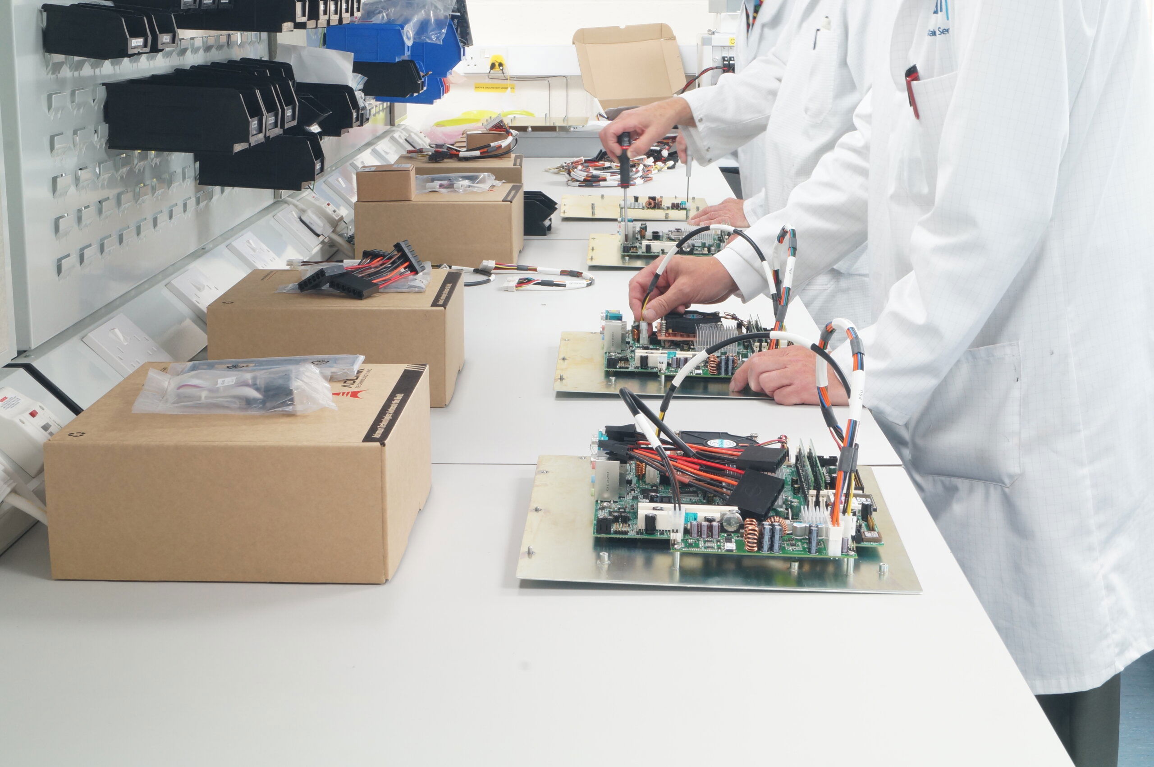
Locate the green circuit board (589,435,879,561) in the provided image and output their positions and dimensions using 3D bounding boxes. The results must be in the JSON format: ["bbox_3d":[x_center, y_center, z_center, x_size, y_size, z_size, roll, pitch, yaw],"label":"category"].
[{"bbox_3d":[0.137,0.088,1.498,0.248,0.048,0.266,1,13,2],"label":"green circuit board"}]

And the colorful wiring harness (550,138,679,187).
[{"bbox_3d":[0.098,-0.587,4.391,0.345,0.084,0.400,0,13,0],"label":"colorful wiring harness"}]

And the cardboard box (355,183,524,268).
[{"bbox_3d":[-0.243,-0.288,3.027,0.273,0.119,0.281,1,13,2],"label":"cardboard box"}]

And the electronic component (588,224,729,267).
[{"bbox_3d":[0.185,-0.271,3.082,0.327,0.056,0.362,1,13,1],"label":"electronic component"}]

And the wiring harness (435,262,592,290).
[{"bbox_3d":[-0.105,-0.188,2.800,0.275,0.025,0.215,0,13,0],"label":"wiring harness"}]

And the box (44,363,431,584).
[{"bbox_3d":[-0.283,0.072,1.471,0.272,0.117,0.280,1,13,2],"label":"box"}]

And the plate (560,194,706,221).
[{"bbox_3d":[0.132,-0.391,3.714,0.329,0.014,0.356,1,13,0],"label":"plate"}]

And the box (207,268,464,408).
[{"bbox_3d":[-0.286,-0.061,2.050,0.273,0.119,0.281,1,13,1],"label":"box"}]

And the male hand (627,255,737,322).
[{"bbox_3d":[0.138,-0.123,2.168,0.145,0.092,0.095,0,13,0],"label":"male hand"}]

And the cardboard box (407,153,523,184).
[{"bbox_3d":[-0.253,-0.421,3.592,0.272,0.117,0.280,0,13,-1],"label":"cardboard box"}]

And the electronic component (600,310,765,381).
[{"bbox_3d":[0.157,-0.060,2.136,0.248,0.048,0.266,1,13,1],"label":"electronic component"}]

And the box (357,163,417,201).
[{"bbox_3d":[-0.334,-0.350,2.914,0.092,0.052,0.092,0,13,-4],"label":"box"}]

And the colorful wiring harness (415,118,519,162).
[{"bbox_3d":[-0.243,-0.532,3.629,0.232,0.088,0.170,0,13,0],"label":"colorful wiring harness"}]

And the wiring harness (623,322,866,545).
[{"bbox_3d":[0.142,0.032,1.466,0.210,0.166,0.190,1,13,2],"label":"wiring harness"}]

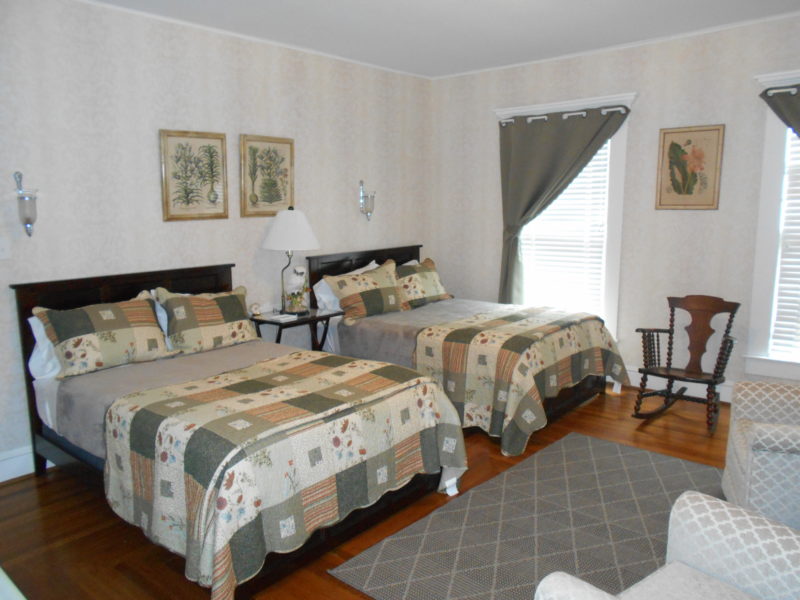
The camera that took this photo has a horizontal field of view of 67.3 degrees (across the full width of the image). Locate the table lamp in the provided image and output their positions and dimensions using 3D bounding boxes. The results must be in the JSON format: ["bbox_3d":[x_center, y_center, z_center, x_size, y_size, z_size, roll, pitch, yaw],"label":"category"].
[{"bbox_3d":[-0.842,-0.308,4.656,0.464,0.823,0.464,-1,9,0],"label":"table lamp"}]

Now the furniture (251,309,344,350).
[{"bbox_3d":[-0.773,0.491,4.633,0.407,0.747,0.588,8,12,41],"label":"furniture"}]

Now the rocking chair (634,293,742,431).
[{"bbox_3d":[2.130,0.425,4.446,0.584,0.872,0.688,8,12,41],"label":"rocking chair"}]

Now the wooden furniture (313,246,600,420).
[{"bbox_3d":[0.463,0.211,5.021,1.984,1.146,1.515,8,12,41],"label":"wooden furniture"}]

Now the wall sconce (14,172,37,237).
[{"bbox_3d":[-2.127,-0.542,3.411,0.136,0.367,0.096,8,12,41],"label":"wall sconce"}]

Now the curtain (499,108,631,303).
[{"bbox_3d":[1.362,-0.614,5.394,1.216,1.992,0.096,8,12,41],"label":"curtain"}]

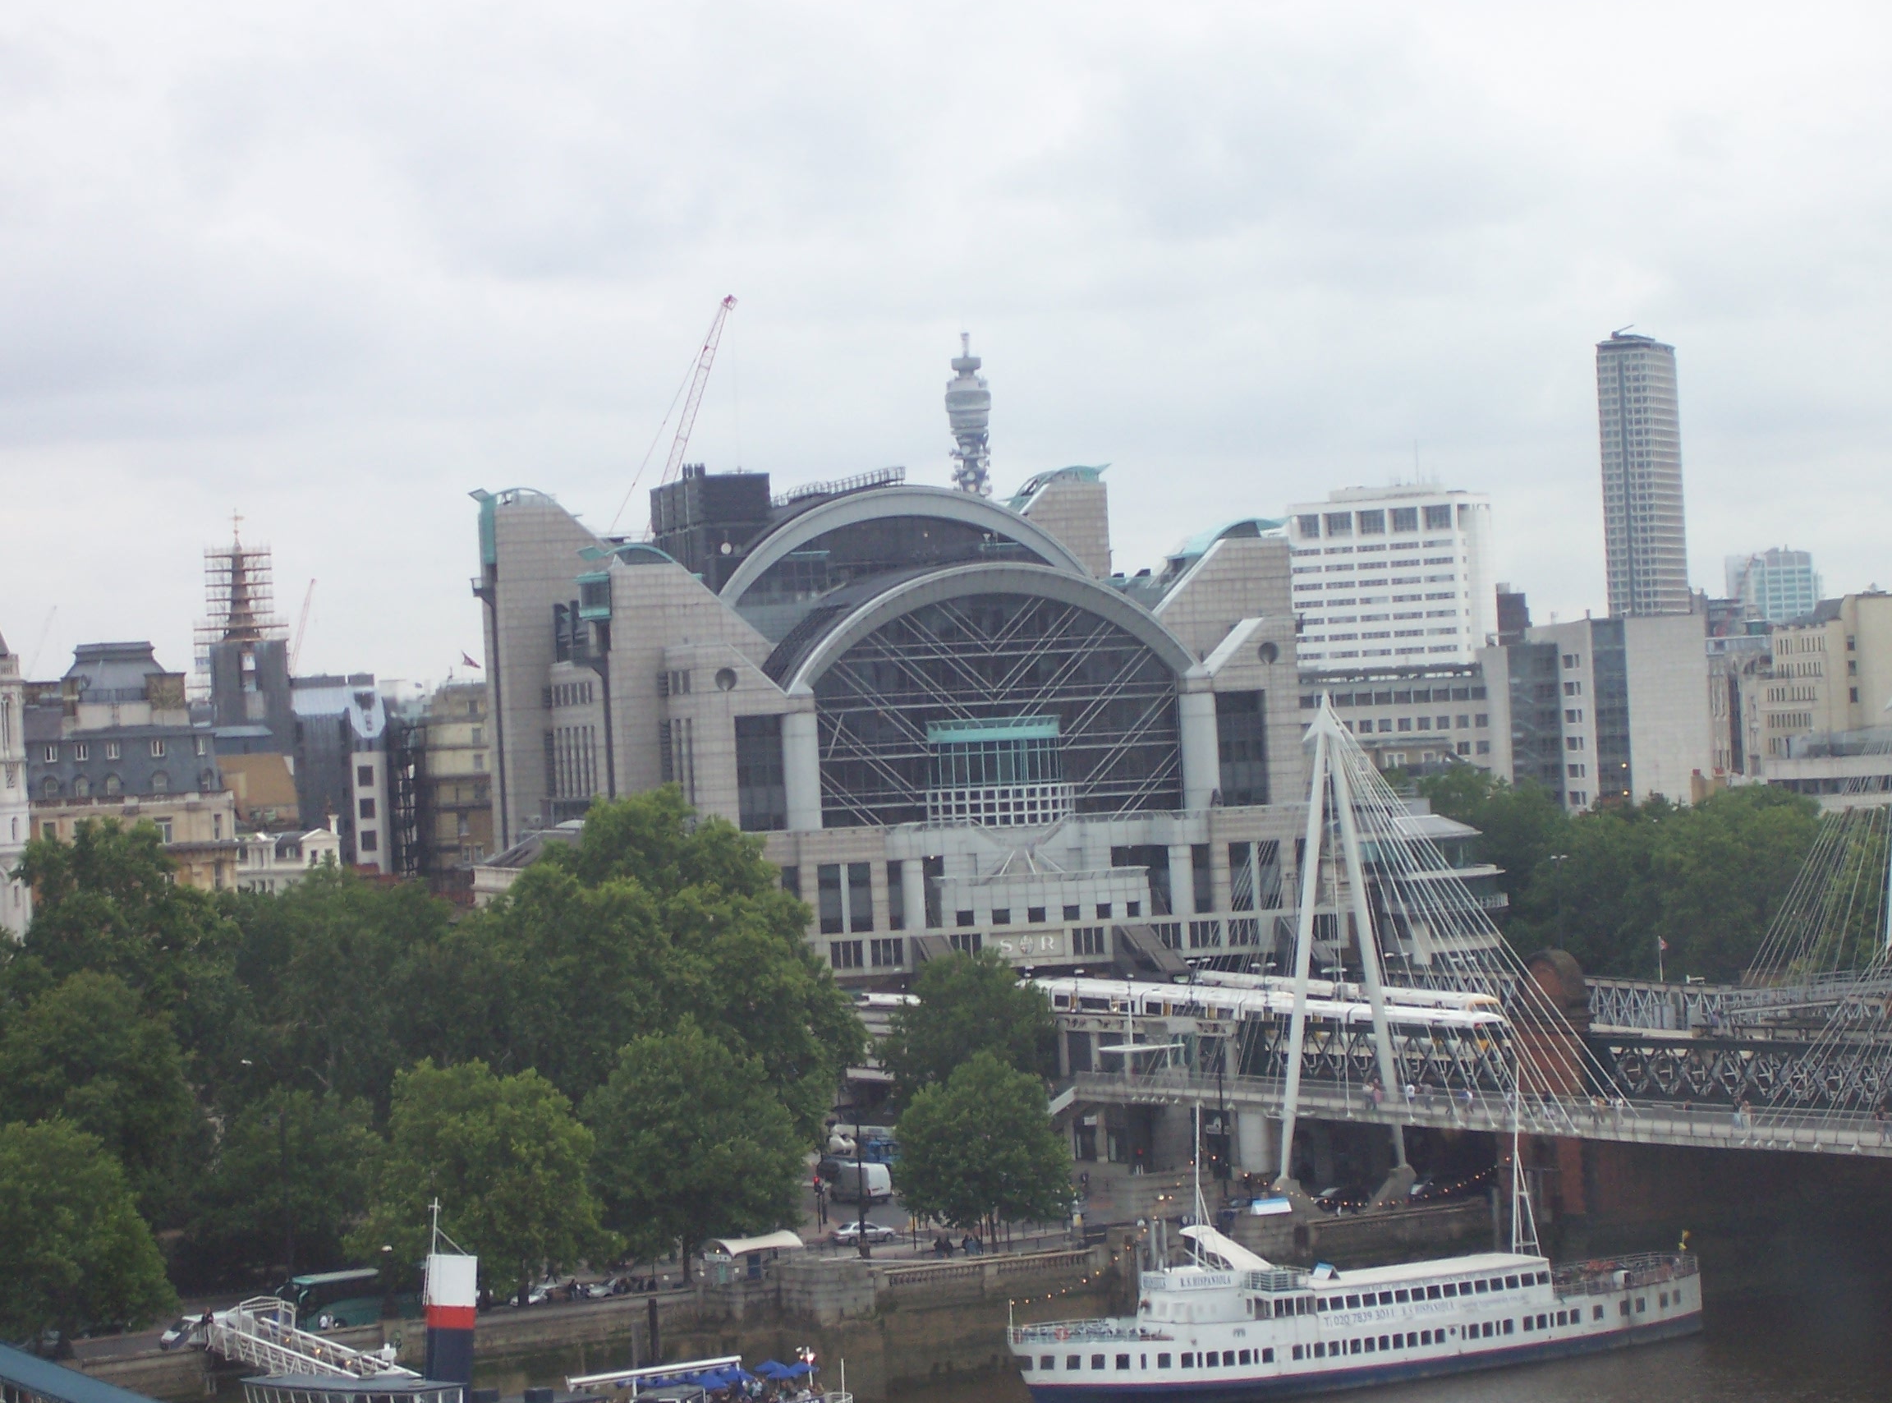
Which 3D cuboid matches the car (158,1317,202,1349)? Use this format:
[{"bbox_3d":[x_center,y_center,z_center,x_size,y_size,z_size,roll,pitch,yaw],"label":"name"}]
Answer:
[{"bbox_3d":[-35.990,30.450,268.000,4.400,1.650,1.800,-2,-1,-38],"label":"car"}]

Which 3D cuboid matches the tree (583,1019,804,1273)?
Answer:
[{"bbox_3d":[-13.000,23.010,286.000,11.300,13.500,11.300,-3,-1,0],"label":"tree"}]

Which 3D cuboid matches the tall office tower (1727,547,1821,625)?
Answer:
[{"bbox_3d":[382.940,-26.450,2571.730,43.000,84.000,33.000,-3,-1,10],"label":"tall office tower"}]

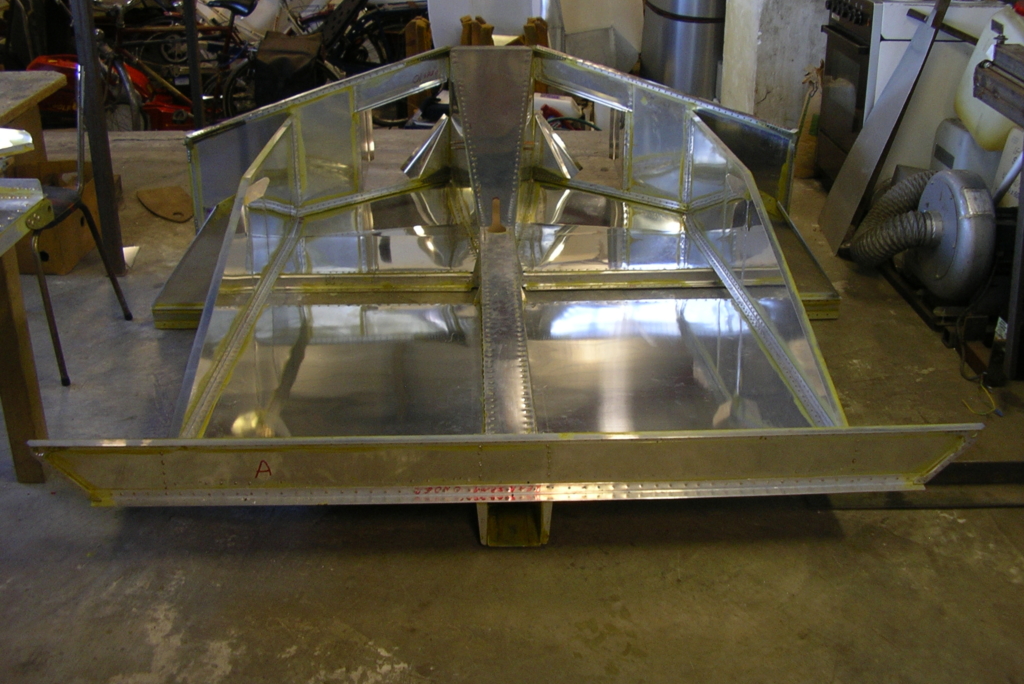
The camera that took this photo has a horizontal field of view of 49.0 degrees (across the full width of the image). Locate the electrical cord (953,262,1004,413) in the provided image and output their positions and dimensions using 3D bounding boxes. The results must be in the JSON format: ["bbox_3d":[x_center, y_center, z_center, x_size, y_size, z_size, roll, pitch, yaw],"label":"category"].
[{"bbox_3d":[1.375,-0.035,3.272,0.230,0.210,0.740,4,22,11],"label":"electrical cord"}]

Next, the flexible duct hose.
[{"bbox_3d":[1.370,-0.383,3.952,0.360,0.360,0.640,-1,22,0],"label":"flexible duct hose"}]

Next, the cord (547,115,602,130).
[{"bbox_3d":[0.366,-1.341,6.857,0.360,0.120,0.200,-1,22,0],"label":"cord"}]

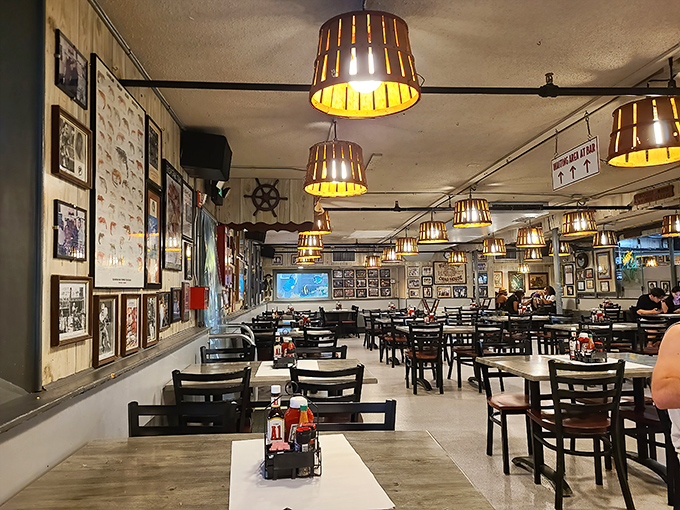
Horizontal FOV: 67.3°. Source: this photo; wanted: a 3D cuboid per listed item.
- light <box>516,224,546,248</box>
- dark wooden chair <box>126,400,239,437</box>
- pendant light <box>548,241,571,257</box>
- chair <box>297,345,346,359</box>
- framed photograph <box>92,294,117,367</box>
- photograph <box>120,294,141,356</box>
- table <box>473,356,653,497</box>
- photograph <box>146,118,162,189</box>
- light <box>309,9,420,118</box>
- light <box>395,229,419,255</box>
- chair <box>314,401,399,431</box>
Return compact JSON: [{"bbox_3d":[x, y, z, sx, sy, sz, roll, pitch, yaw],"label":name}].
[{"bbox_3d":[2.870,-0.270,7.647,0.455,0.320,0.455,-1,-4,-5],"label":"light"},{"bbox_3d":[-0.574,0.994,1.714,0.435,0.887,0.480,-1,-4,-5],"label":"dark wooden chair"},{"bbox_3d":[4.580,-0.125,10.633,0.455,0.300,0.455,-1,-4,-5],"label":"pendant light"},{"bbox_3d":[-0.136,1.143,3.865,0.430,0.850,0.470,0,-4,-5],"label":"chair"},{"bbox_3d":[-1.154,0.368,2.523,0.027,0.325,0.268,0,-4,-5],"label":"framed photograph"},{"bbox_3d":[-1.107,0.366,2.714,0.028,0.311,0.249,-1,-4,-5],"label":"photograph"},{"bbox_3d":[1.766,1.146,3.603,1.270,0.760,0.880,0,-4,-7],"label":"table"},{"bbox_3d":[-1.097,-0.595,3.041,0.028,0.370,0.285,-1,-4,-4],"label":"photograph"},{"bbox_3d":[0.103,-0.785,2.123,0.450,0.280,0.450,0,-4,-5],"label":"light"},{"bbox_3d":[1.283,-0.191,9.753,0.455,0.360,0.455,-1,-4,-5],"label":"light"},{"bbox_3d":[0.018,0.962,1.741,0.420,0.840,0.460,-1,-4,-4],"label":"chair"}]

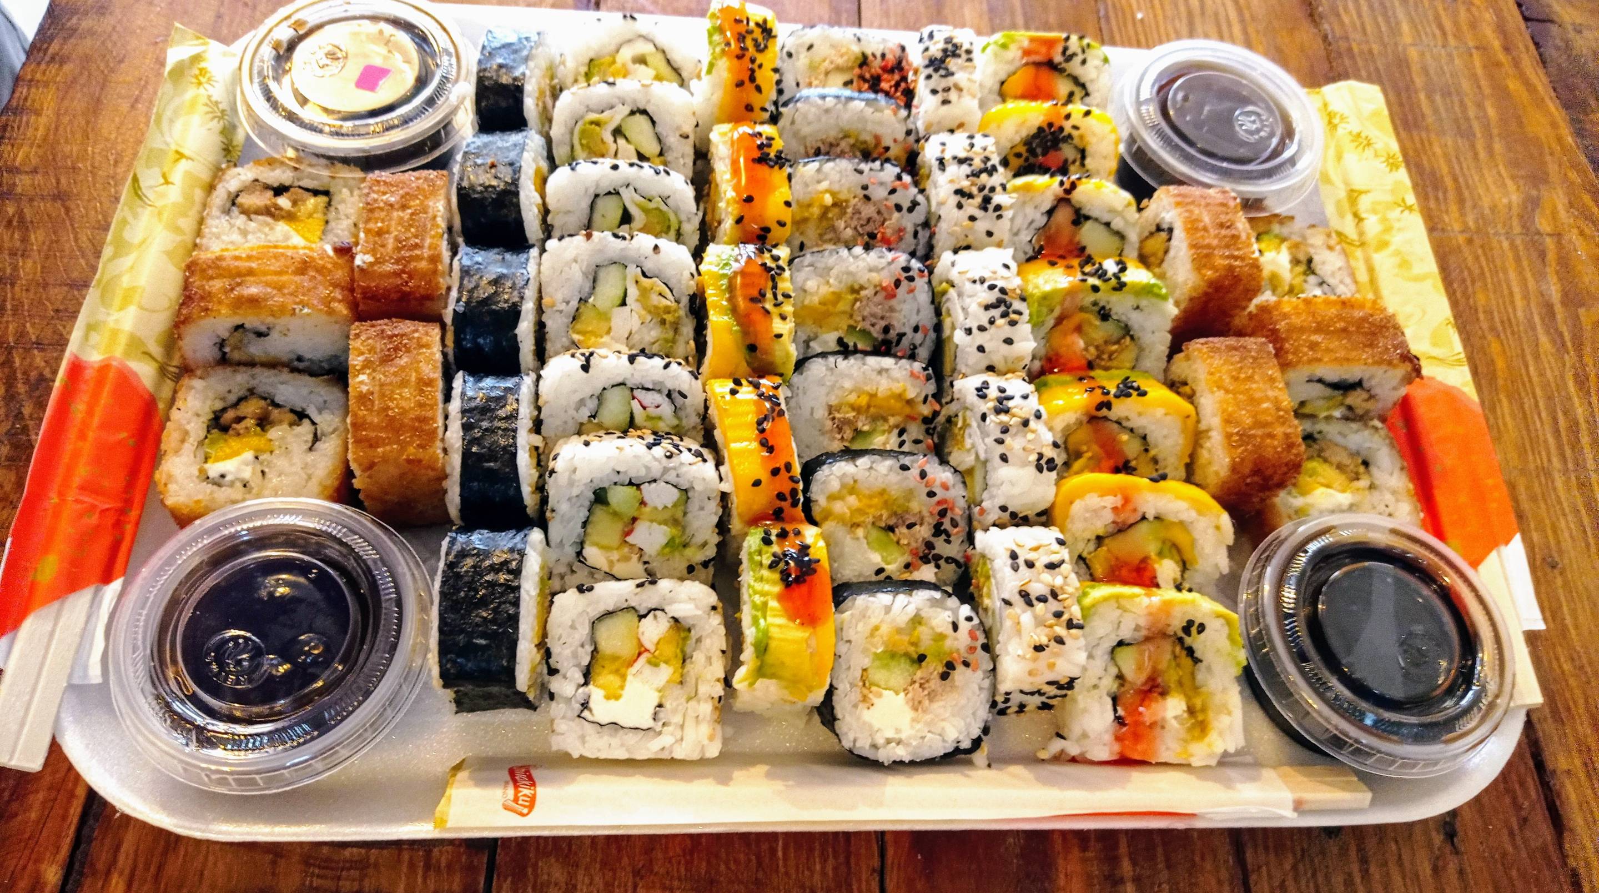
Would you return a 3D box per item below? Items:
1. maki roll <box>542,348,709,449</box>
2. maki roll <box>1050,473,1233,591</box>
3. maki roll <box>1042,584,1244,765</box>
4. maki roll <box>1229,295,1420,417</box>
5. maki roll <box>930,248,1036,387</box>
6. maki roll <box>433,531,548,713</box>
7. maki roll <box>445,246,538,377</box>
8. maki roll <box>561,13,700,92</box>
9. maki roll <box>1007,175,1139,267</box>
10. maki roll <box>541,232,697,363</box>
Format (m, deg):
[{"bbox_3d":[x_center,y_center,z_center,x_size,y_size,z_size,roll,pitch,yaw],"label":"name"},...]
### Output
[{"bbox_3d":[-0.046,-0.004,0.336,0.041,0.021,0.040,1,101,-7],"label":"maki roll"},{"bbox_3d":[0.088,0.026,0.336,0.040,0.036,0.021,2,15,-7],"label":"maki roll"},{"bbox_3d":[0.084,0.056,0.315,0.041,0.022,0.037,0,95,-8],"label":"maki roll"},{"bbox_3d":[0.150,-0.021,0.374,0.044,0.041,0.025,-3,57,-10],"label":"maki roll"},{"bbox_3d":[0.050,-0.034,0.351,0.019,0.037,0.037,1,58,-8],"label":"maki roll"},{"bbox_3d":[-0.072,0.041,0.306,0.023,0.038,0.040,0,59,-6],"label":"maki roll"},{"bbox_3d":[-0.080,-0.032,0.335,0.019,0.038,0.037,1,58,-6],"label":"maki roll"},{"bbox_3d":[-0.050,-0.107,0.382,0.040,0.039,0.021,1,20,-6],"label":"maki roll"},{"bbox_3d":[0.082,-0.065,0.392,0.038,0.037,0.021,1,17,-7],"label":"maki roll"},{"bbox_3d":[-0.047,-0.036,0.340,0.039,0.021,0.039,1,103,-6],"label":"maki roll"}]

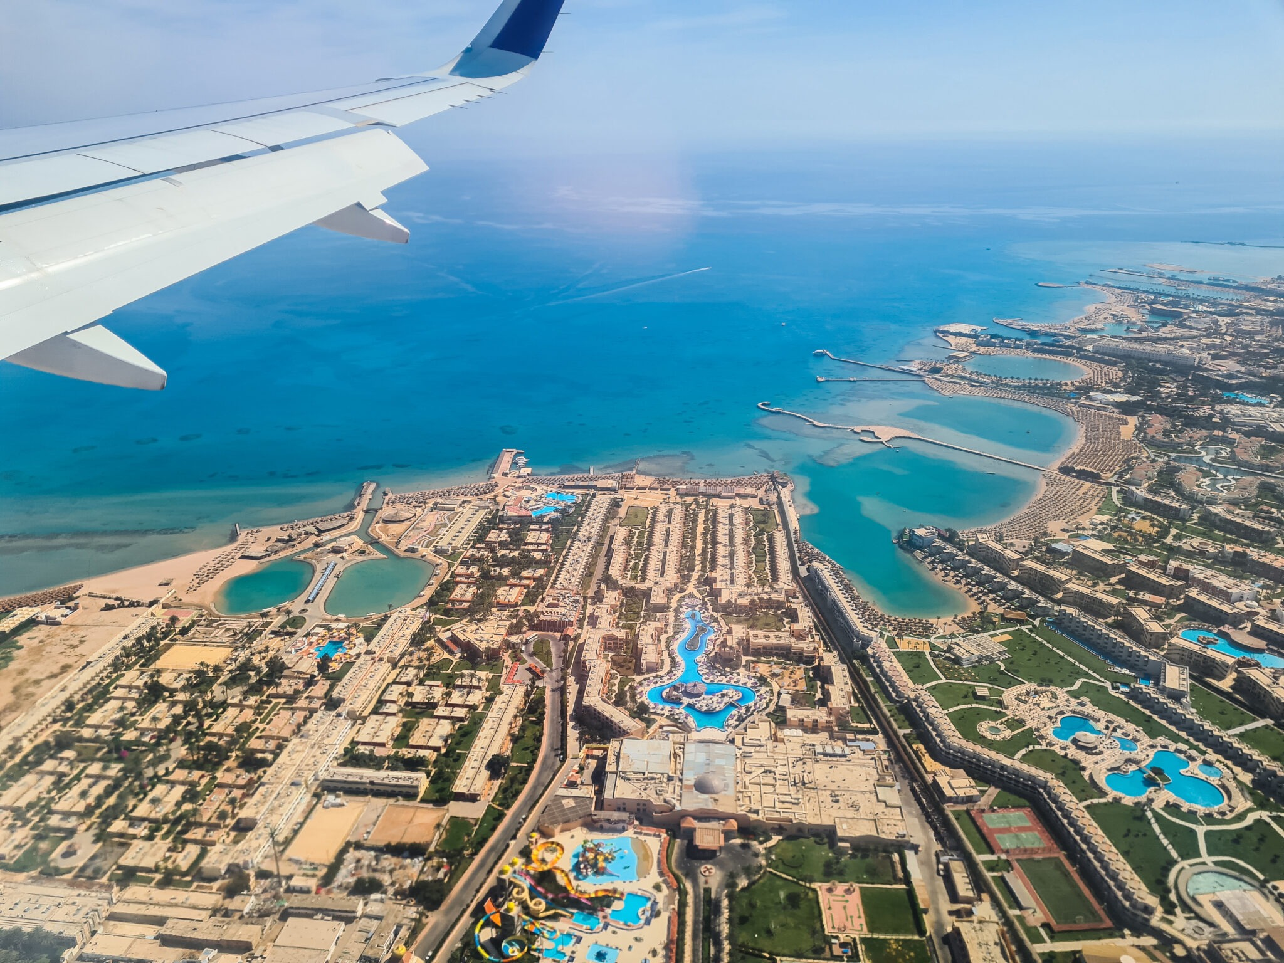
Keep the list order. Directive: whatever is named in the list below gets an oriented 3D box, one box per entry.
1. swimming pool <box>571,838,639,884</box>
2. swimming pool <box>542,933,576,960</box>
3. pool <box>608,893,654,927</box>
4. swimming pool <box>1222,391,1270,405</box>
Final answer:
[{"bbox_3d":[-19.843,200.963,509.326,35.130,1.200,33.090,-3,21,-7],"label":"swimming pool"},{"bbox_3d":[-39.639,220.661,457.877,11.600,1.500,16.800,5,21,14],"label":"swimming pool"},{"bbox_3d":[-5.244,212.589,478.646,16.910,1.500,19.350,7,22,18],"label":"pool"},{"bbox_3d":[828.819,-113.561,1328.888,37.680,2.000,64.840,-5,21,-13],"label":"swimming pool"}]

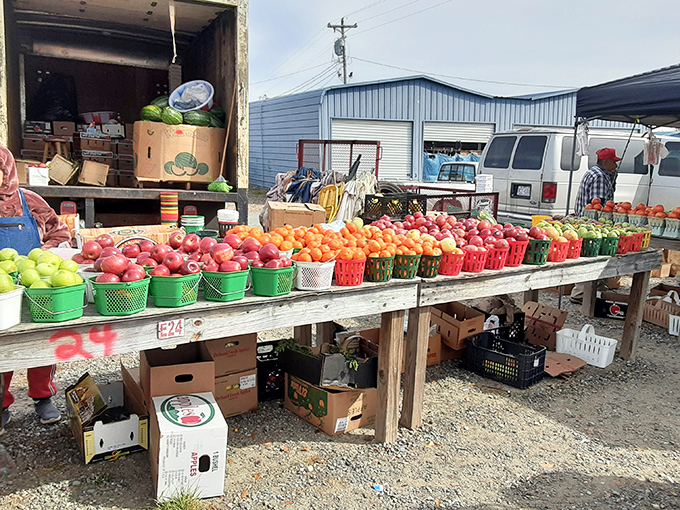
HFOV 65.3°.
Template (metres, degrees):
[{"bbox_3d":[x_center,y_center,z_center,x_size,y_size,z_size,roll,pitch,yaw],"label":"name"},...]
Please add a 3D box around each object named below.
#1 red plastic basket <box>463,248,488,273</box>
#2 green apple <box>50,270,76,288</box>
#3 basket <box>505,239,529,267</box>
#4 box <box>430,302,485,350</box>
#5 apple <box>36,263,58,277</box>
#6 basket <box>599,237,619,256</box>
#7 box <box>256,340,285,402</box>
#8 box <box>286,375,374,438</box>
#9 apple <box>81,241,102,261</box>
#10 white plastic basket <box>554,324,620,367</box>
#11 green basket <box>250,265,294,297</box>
[{"bbox_3d":[0.814,0.024,3.166,0.160,0.133,0.160,4,12,14],"label":"red plastic basket"},{"bbox_3d":[-1.022,0.090,1.960,0.093,0.082,0.093,-2,11,-17],"label":"green apple"},{"bbox_3d":[1.179,-0.018,3.578,0.165,0.158,0.165,-5,12,-35],"label":"basket"},{"bbox_3d":[0.900,0.543,4.260,0.275,0.240,0.415,-9,20,-33],"label":"box"},{"bbox_3d":[-1.320,0.077,2.390,0.088,0.080,0.088,-5,13,-26],"label":"apple"},{"bbox_3d":[1.870,-0.068,3.730,0.160,0.130,0.160,-5,12,-31],"label":"basket"},{"bbox_3d":[-0.463,0.805,3.734,0.370,0.300,0.360,0,11,-13],"label":"box"},{"bbox_3d":[-0.057,0.822,3.170,0.315,0.265,0.482,-6,13,-36],"label":"box"},{"bbox_3d":[-1.162,-0.021,2.480,0.090,0.088,0.090,-5,13,-25],"label":"apple"},{"bbox_3d":[1.900,0.667,4.070,0.175,0.255,0.400,-8,13,-39],"label":"white plastic basket"},{"bbox_3d":[-0.336,0.111,2.634,0.230,0.140,0.205,6,12,23],"label":"green basket"}]

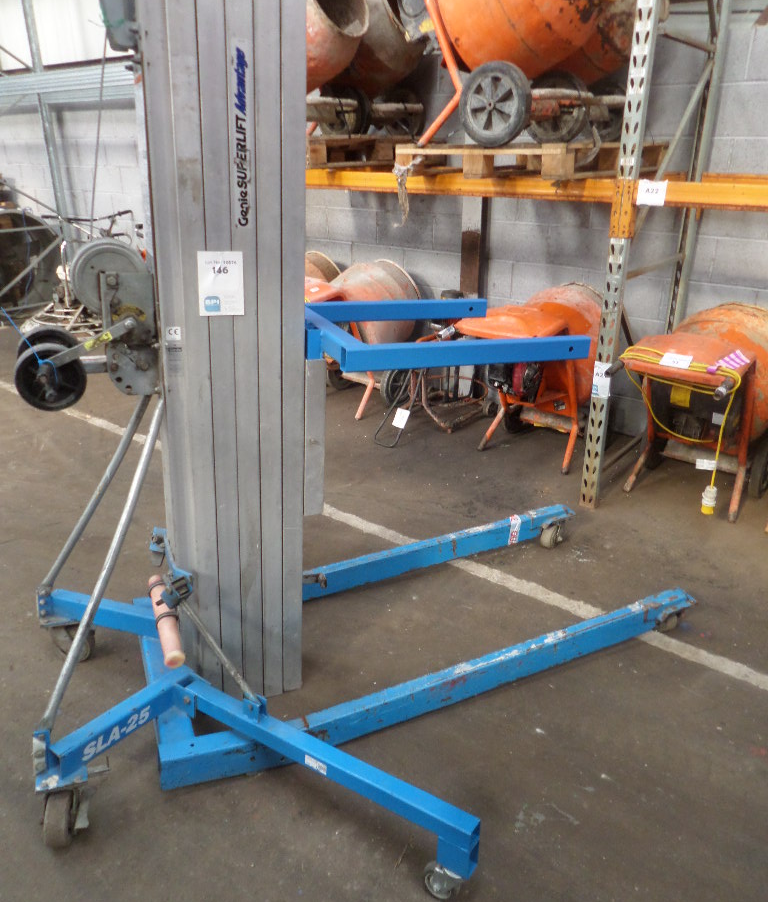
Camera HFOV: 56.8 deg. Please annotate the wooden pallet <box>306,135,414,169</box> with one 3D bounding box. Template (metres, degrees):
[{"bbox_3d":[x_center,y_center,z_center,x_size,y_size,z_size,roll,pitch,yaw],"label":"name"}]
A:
[{"bbox_3d":[-0.516,-1.818,4.333,1.150,0.150,1.000,17,29,34],"label":"wooden pallet"}]

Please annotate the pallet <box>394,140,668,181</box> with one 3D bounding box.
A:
[{"bbox_3d":[0.727,-1.427,3.439,0.820,0.140,1.130,17,29,34],"label":"pallet"}]

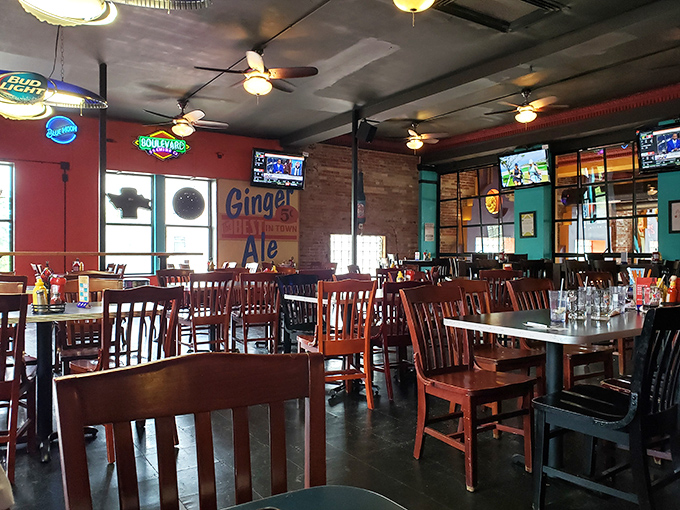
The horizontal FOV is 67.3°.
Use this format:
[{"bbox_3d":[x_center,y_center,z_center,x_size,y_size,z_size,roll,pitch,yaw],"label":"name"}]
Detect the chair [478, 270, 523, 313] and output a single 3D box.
[{"bbox_3d":[1.670,0.615,5.600,0.450,0.900,0.540,0,0,-6],"label":"chair"}]

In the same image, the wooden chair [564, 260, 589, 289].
[{"bbox_3d":[3.160,0.530,6.840,0.440,0.900,0.520,0,0,14],"label":"wooden chair"}]

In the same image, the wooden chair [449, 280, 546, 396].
[{"bbox_3d":[0.985,0.635,3.330,0.450,0.893,0.530,0,0,-31],"label":"wooden chair"}]

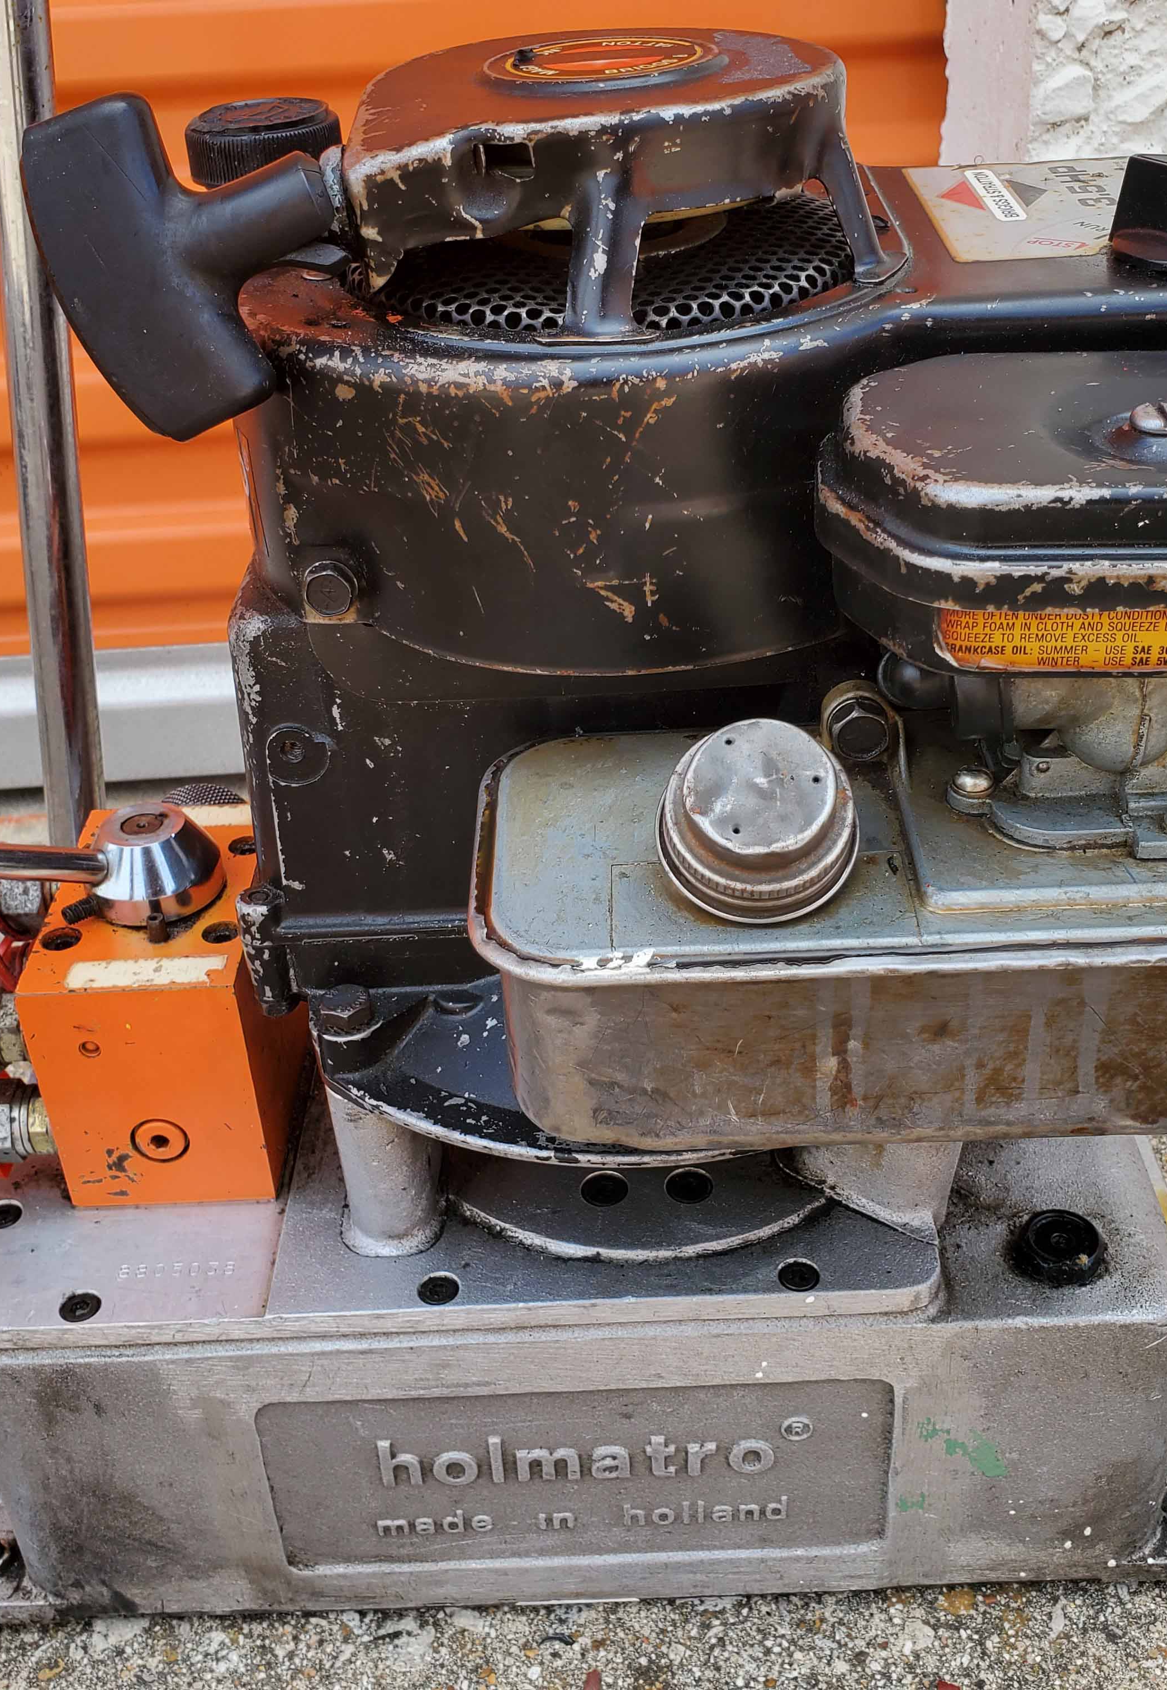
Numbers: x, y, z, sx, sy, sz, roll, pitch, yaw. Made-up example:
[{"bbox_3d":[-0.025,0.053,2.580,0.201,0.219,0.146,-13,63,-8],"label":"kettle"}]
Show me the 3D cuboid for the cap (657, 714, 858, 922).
[{"bbox_3d":[0.040,-0.008,0.385,0.046,0.024,0.046,-2,63,5],"label":"cap"}]

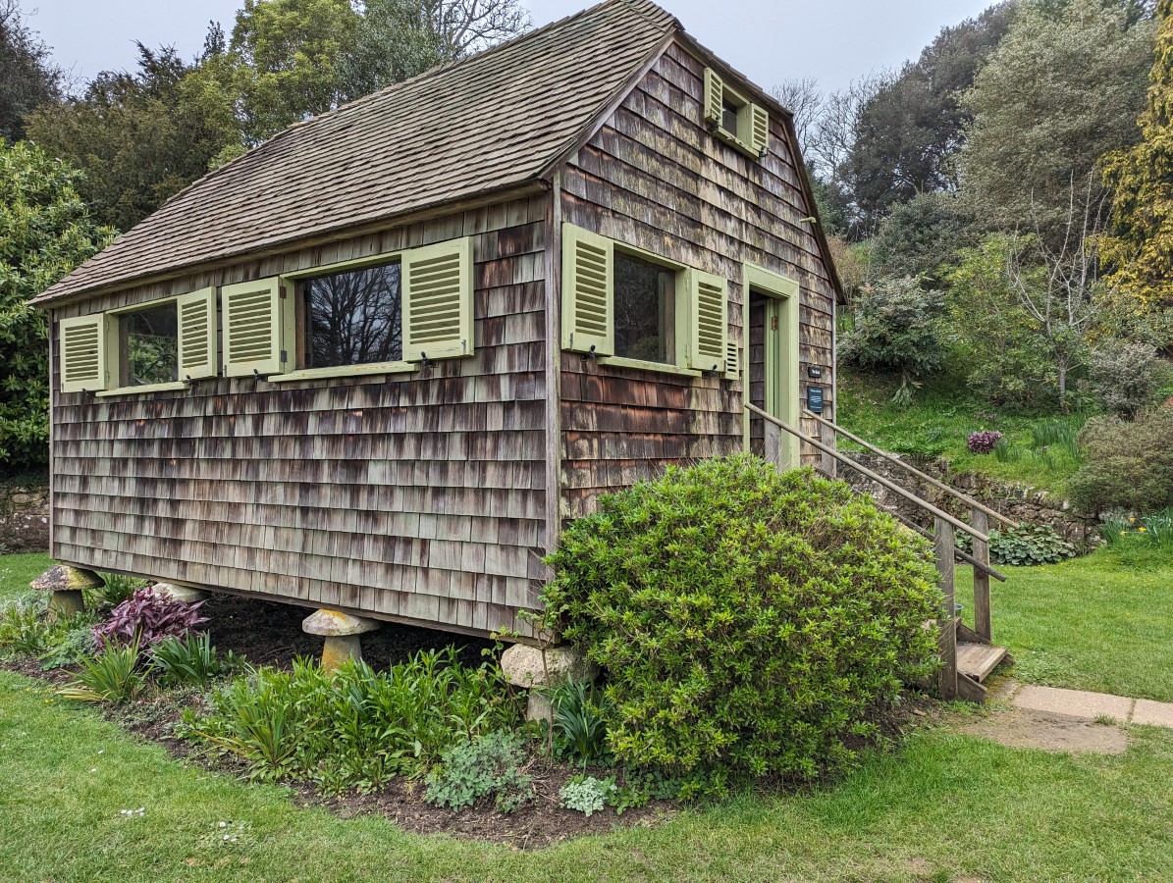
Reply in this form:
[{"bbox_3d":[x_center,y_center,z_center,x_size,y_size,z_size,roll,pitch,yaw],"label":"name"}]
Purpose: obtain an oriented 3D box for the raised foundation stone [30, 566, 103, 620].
[{"bbox_3d":[-4.393,1.285,6.894,0.510,0.500,0.510,0,0,-33],"label":"raised foundation stone"}]

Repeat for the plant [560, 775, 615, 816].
[{"bbox_3d":[0.012,1.552,3.616,0.230,0.135,0.220,0,0,0],"label":"plant"}]

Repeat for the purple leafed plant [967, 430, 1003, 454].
[{"bbox_3d":[5.627,0.007,11.500,0.520,0.340,0.480,-1,0,26],"label":"purple leafed plant"}]

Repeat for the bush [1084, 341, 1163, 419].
[{"bbox_3d":[9.097,-1.039,13.800,1.200,1.250,1.100,-1,0,33],"label":"bush"}]

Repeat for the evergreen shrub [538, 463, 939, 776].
[{"bbox_3d":[0.901,0.822,4.274,1.350,1.460,2.050,-1,0,35],"label":"evergreen shrub"}]

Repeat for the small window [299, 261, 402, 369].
[{"bbox_3d":[-1.422,-0.737,4.837,1.000,0.580,0.080,-1,0,35],"label":"small window"}]

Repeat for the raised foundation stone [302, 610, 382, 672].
[{"bbox_3d":[-1.591,1.347,5.332,0.520,0.560,0.520,-1,0,35],"label":"raised foundation stone"}]

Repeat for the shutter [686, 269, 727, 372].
[{"bbox_3d":[0.799,-0.797,5.471,0.055,0.638,0.480,-1,0,35],"label":"shutter"}]

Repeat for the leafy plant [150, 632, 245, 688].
[{"bbox_3d":[-2.505,1.401,5.250,0.520,0.350,0.430,0,0,-26],"label":"leafy plant"}]

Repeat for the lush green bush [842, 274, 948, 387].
[{"bbox_3d":[5.434,-1.948,14.500,1.900,1.950,1.750,-1,0,21],"label":"lush green bush"}]

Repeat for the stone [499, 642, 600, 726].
[{"bbox_3d":[-0.161,1.308,4.349,0.530,0.530,0.530,0,0,0],"label":"stone"}]

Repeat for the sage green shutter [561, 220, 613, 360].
[{"bbox_3d":[0.005,-0.789,4.345,0.055,0.643,0.455,-1,0,35],"label":"sage green shutter"}]

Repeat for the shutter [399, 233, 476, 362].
[{"bbox_3d":[-0.853,-0.789,4.641,0.525,0.640,0.055,-1,0,35],"label":"shutter"}]

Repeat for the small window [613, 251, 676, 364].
[{"bbox_3d":[0.357,-0.787,4.956,0.100,0.625,0.840,-1,0,35],"label":"small window"}]

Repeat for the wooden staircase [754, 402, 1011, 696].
[{"bbox_3d":[2.090,0.642,5.707,1.560,1.860,1.220,-1,0,35],"label":"wooden staircase"}]

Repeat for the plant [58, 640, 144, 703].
[{"bbox_3d":[-2.953,1.399,4.950,0.470,0.370,0.430,0,0,-31],"label":"plant"}]

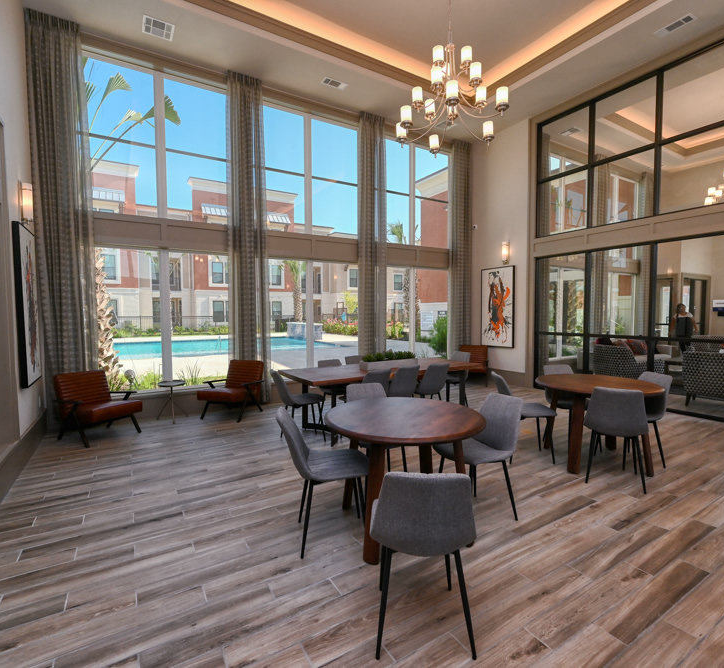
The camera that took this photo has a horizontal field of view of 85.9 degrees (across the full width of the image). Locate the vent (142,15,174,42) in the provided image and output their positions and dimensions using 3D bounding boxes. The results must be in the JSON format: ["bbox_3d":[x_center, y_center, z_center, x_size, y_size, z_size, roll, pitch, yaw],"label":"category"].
[{"bbox_3d":[-2.516,-3.753,4.811,0.335,0.030,0.330,-2,4,-31],"label":"vent"}]

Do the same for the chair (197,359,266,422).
[{"bbox_3d":[-1.818,0.775,5.468,0.655,0.735,0.796,0,3,17],"label":"chair"}]

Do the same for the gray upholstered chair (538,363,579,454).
[{"bbox_3d":[2.263,0.794,4.222,0.470,0.840,0.545,-1,3,-6],"label":"gray upholstered chair"}]

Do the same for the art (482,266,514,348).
[{"bbox_3d":[2.792,-0.542,8.017,0.055,1.615,0.765,-2,4,-31],"label":"art"}]

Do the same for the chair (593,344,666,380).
[{"bbox_3d":[4.837,0.632,7.081,0.780,0.830,0.730,-1,3,-13],"label":"chair"}]

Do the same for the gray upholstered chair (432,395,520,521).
[{"bbox_3d":[0.838,0.881,2.788,0.545,0.840,0.470,-2,4,-28],"label":"gray upholstered chair"}]

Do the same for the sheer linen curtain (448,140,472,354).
[{"bbox_3d":[2.077,-1.487,8.217,0.570,4.980,0.160,-2,4,-31],"label":"sheer linen curtain"}]

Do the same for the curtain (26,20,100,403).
[{"bbox_3d":[-3.679,-1.297,4.822,0.580,5.020,0.130,-2,4,-31],"label":"curtain"}]

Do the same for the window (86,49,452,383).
[{"bbox_3d":[-0.851,-1.521,6.668,6.430,4.480,0.120,-2,4,-31],"label":"window"}]

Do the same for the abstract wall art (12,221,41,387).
[{"bbox_3d":[-3.532,-0.290,4.128,0.050,1.620,0.790,-2,4,-31],"label":"abstract wall art"}]

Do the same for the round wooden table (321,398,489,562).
[{"bbox_3d":[0.275,0.900,2.583,1.037,0.761,1.037,0,3,0],"label":"round wooden table"}]

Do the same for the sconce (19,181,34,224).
[{"bbox_3d":[-3.573,-1.397,4.146,0.110,0.435,0.120,-2,4,-31],"label":"sconce"}]

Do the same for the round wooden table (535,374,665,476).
[{"bbox_3d":[2.218,0.825,3.706,1.037,0.761,1.037,1,3,20],"label":"round wooden table"}]

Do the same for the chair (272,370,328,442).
[{"bbox_3d":[-0.690,0.813,4.391,0.580,0.830,0.470,-1,3,-20],"label":"chair"}]

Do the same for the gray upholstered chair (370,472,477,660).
[{"bbox_3d":[0.264,0.914,1.724,0.458,0.826,0.569,0,3,1],"label":"gray upholstered chair"}]

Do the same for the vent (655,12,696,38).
[{"bbox_3d":[4.017,-3.951,4.990,0.190,0.030,0.400,-2,4,-31],"label":"vent"}]

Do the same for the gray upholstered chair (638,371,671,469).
[{"bbox_3d":[2.612,0.817,3.752,0.545,0.840,0.470,-1,3,-8],"label":"gray upholstered chair"}]

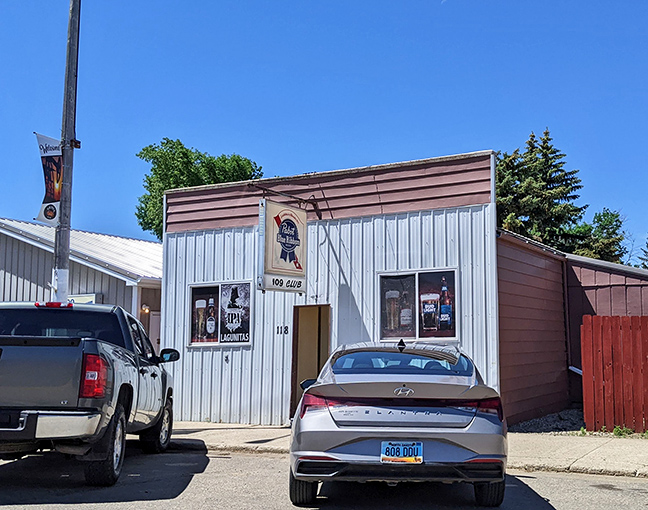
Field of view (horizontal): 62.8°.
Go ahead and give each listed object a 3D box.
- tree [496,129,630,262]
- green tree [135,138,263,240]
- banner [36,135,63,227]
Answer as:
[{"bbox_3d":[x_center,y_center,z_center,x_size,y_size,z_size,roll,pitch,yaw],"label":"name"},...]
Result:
[{"bbox_3d":[10.765,-0.292,24.314,6.500,11.330,6.300,1,-8,0],"label":"tree"},{"bbox_3d":[-5.484,-0.054,22.232,6.300,9.900,6.000,1,-8,0],"label":"green tree"},{"bbox_3d":[-5.263,-1.429,10.060,0.070,1.690,0.620,-2,-9,19],"label":"banner"}]

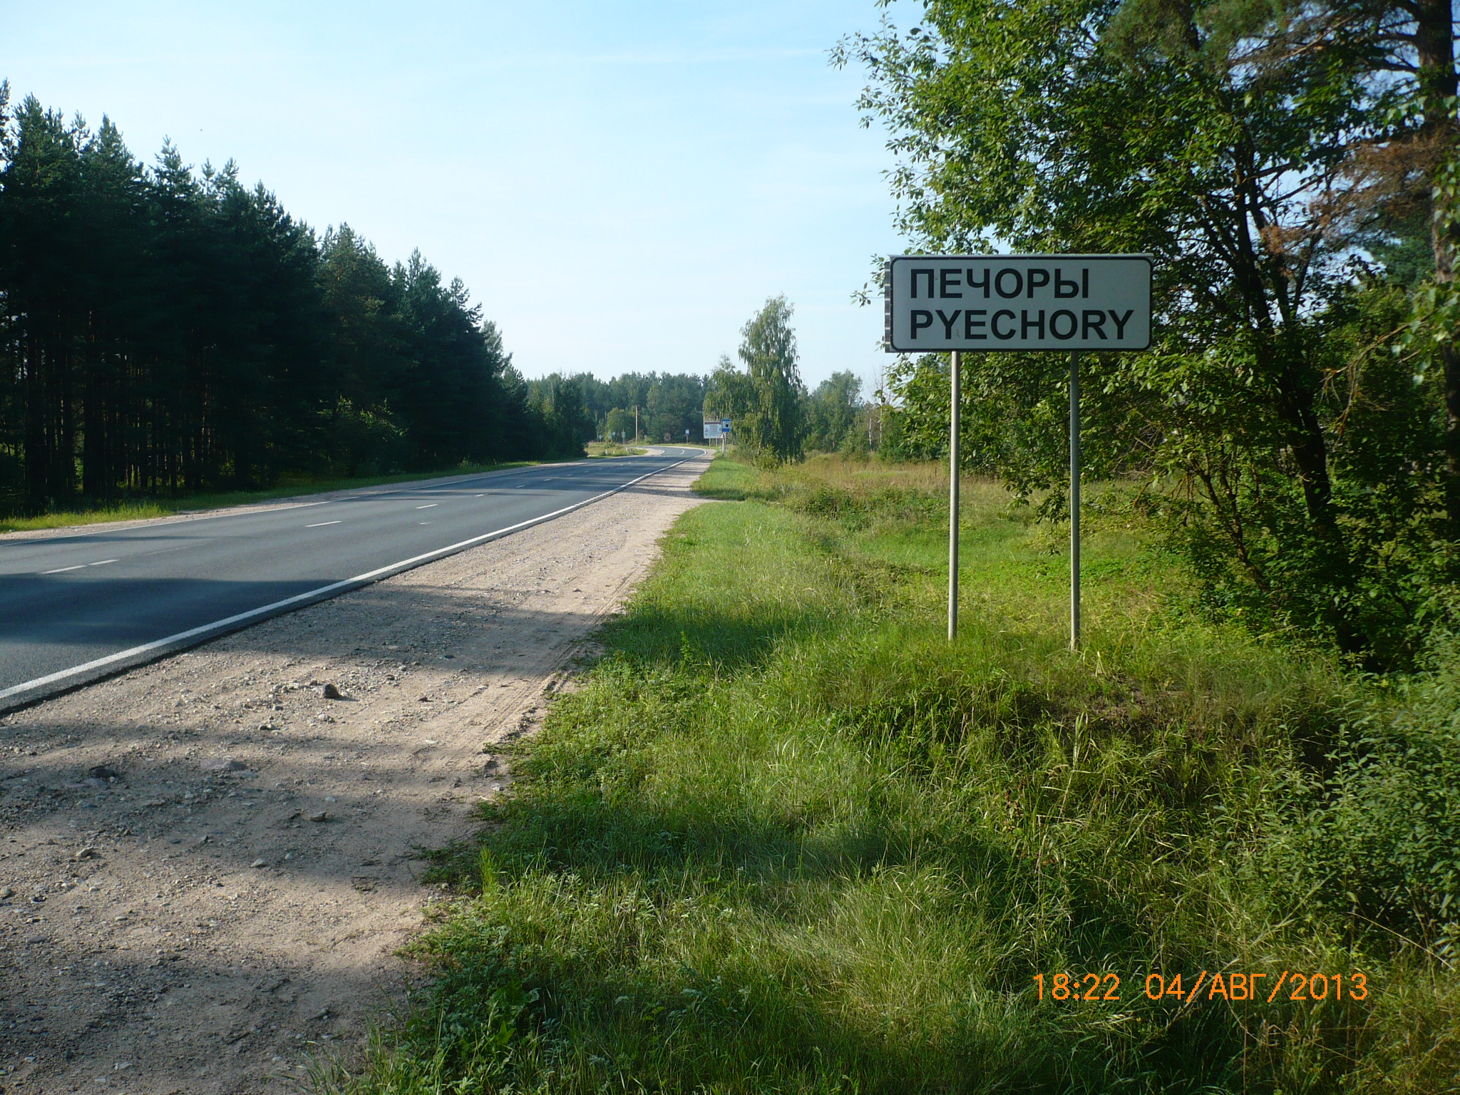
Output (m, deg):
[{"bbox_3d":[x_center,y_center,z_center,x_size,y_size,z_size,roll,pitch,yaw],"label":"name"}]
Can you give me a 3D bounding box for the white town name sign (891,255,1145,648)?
[{"bbox_3d":[2.060,-0.642,10.561,1.850,2.840,0.180,0,4,2],"label":"white town name sign"}]

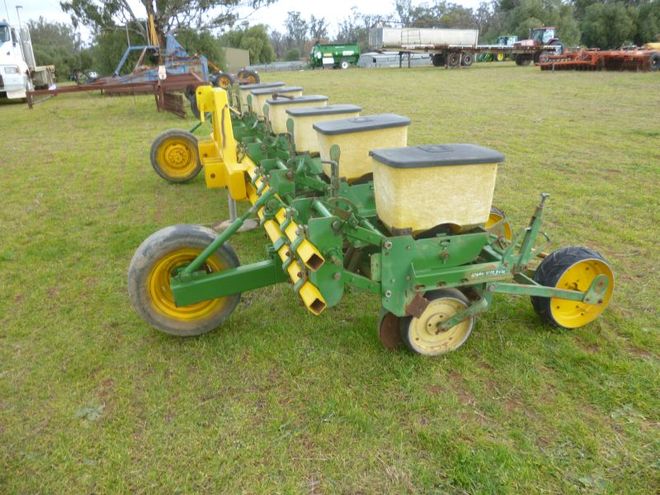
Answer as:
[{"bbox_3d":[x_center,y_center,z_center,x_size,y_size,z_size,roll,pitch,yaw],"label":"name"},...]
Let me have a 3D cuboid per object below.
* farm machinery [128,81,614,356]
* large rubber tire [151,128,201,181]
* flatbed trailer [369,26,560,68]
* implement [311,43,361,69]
[{"bbox_3d":[-0.375,-0.882,5.103,2.720,1.300,5.600,-6,21,-15],"label":"farm machinery"},{"bbox_3d":[-1.930,-1.148,6.735,0.650,0.650,0.190,-6,21,-15],"label":"large rubber tire"},{"bbox_3d":[10.581,-15.739,42.158,14.600,2.850,2.500,-4,21,-11],"label":"flatbed trailer"},{"bbox_3d":[0.420,-15.360,42.835,3.500,1.950,2.000,-7,22,-17],"label":"implement"}]

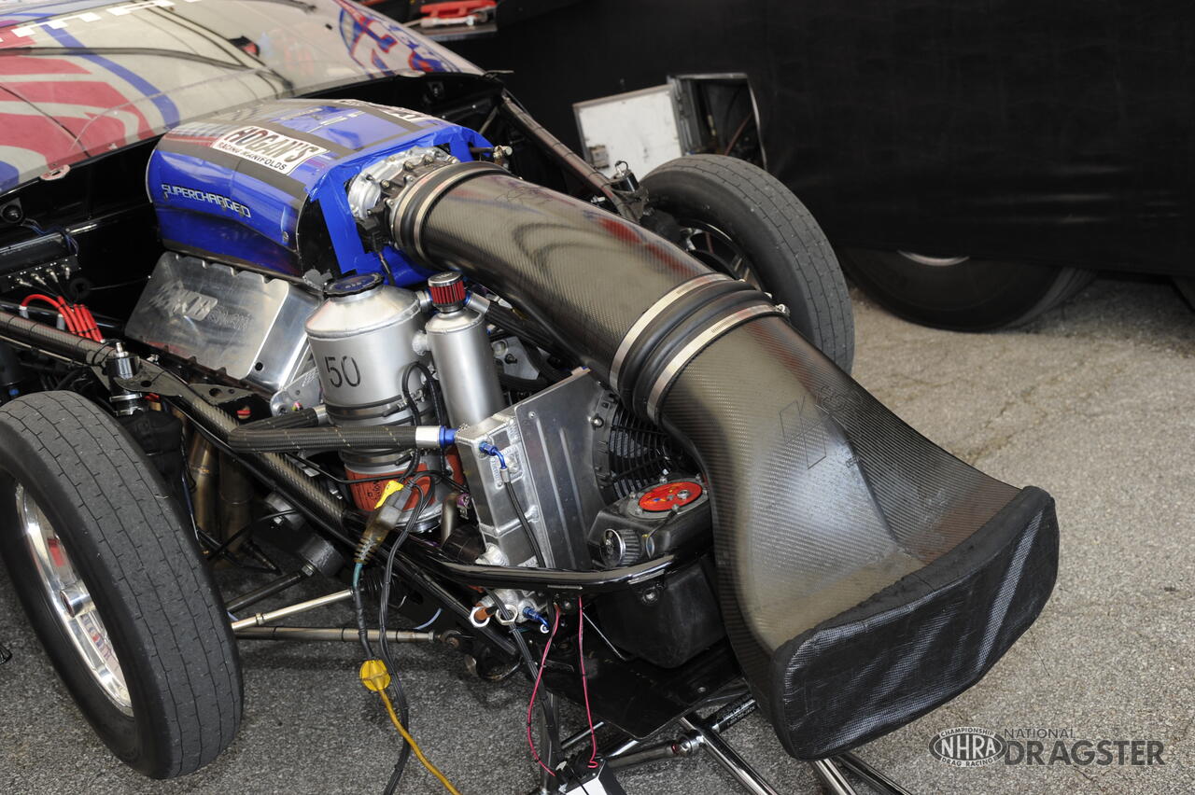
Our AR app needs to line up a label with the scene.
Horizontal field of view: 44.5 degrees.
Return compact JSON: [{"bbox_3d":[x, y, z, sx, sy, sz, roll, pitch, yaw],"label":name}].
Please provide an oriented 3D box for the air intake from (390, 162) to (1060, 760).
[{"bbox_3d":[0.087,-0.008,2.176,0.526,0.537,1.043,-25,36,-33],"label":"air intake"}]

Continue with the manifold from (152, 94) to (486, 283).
[{"bbox_3d":[-0.517,-0.414,2.759,0.415,0.288,0.638,-25,22,-33],"label":"manifold"}]

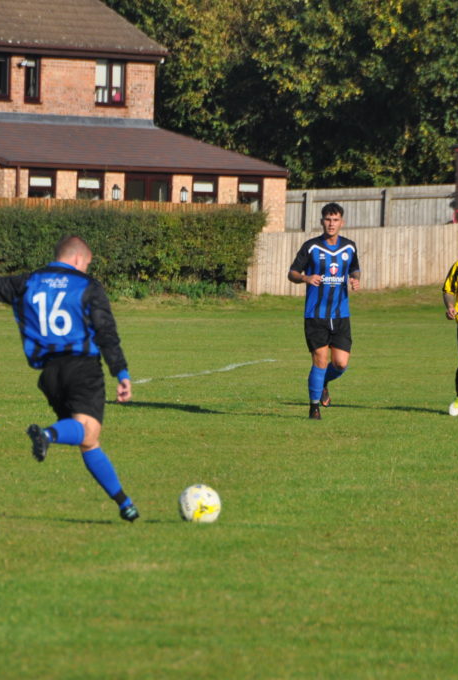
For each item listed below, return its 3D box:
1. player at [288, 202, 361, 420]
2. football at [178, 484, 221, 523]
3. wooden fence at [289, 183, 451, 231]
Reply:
[{"bbox_3d":[0.783,-0.234,69.900,0.600,1.770,0.500,1,1,2],"label":"player"},{"bbox_3d":[-0.153,0.884,45.700,0.220,0.220,0.220,1,1,0],"label":"football"},{"bbox_3d":[3.022,-2.360,182.000,4.200,2.000,0.120,2,1,26],"label":"wooden fence"}]

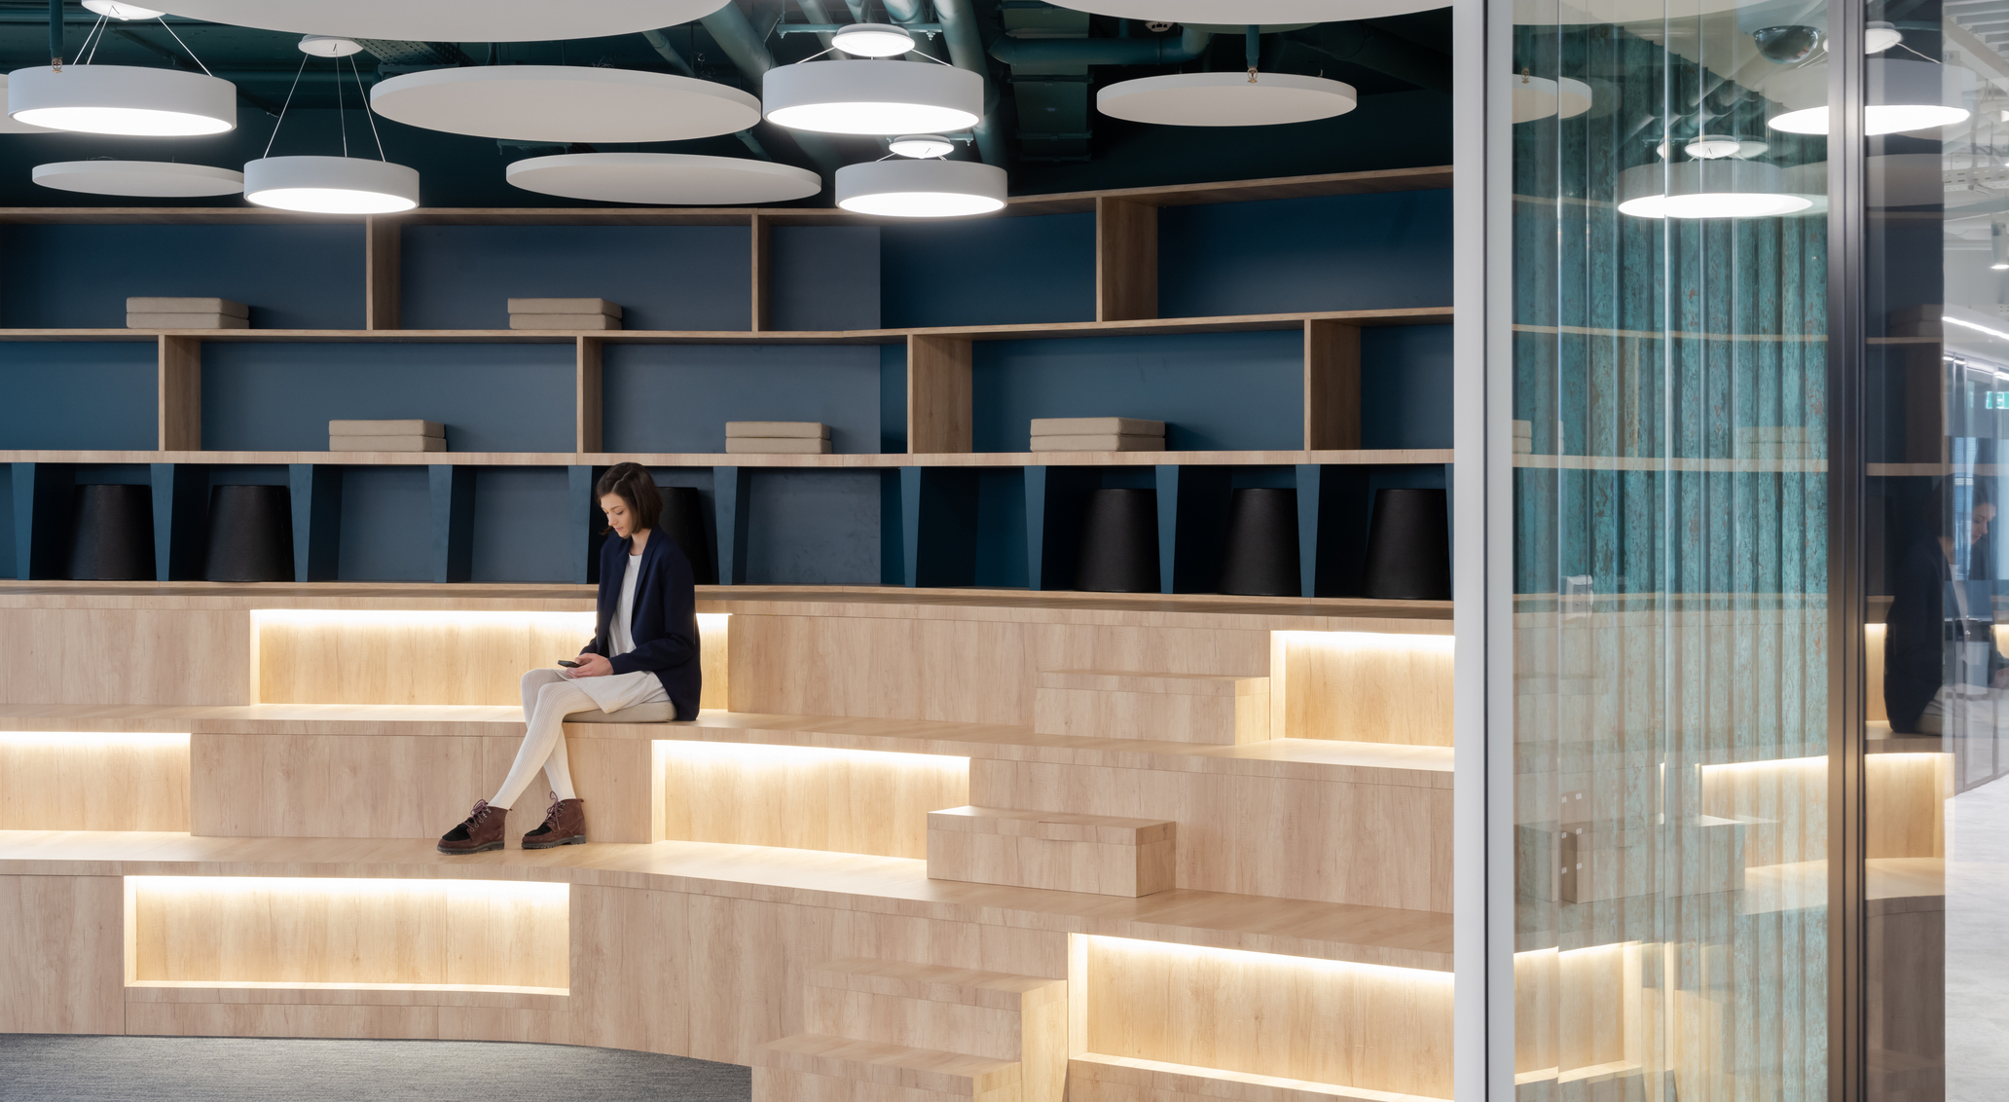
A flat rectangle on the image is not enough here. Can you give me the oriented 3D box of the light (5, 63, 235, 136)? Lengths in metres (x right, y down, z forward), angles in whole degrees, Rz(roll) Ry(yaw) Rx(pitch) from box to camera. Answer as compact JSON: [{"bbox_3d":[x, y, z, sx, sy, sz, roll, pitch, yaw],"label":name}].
[{"bbox_3d":[-2.453,-1.250,6.850,0.600,0.115,0.600,0,1,0],"label":"light"}]

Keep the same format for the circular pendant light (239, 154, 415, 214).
[{"bbox_3d":[-2.382,-1.293,8.710,0.600,0.120,0.600,0,1,0],"label":"circular pendant light"}]

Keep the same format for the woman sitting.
[{"bbox_3d":[-1.414,0.330,7.960,0.840,1.240,0.470,0,1,-32],"label":"woman sitting"}]

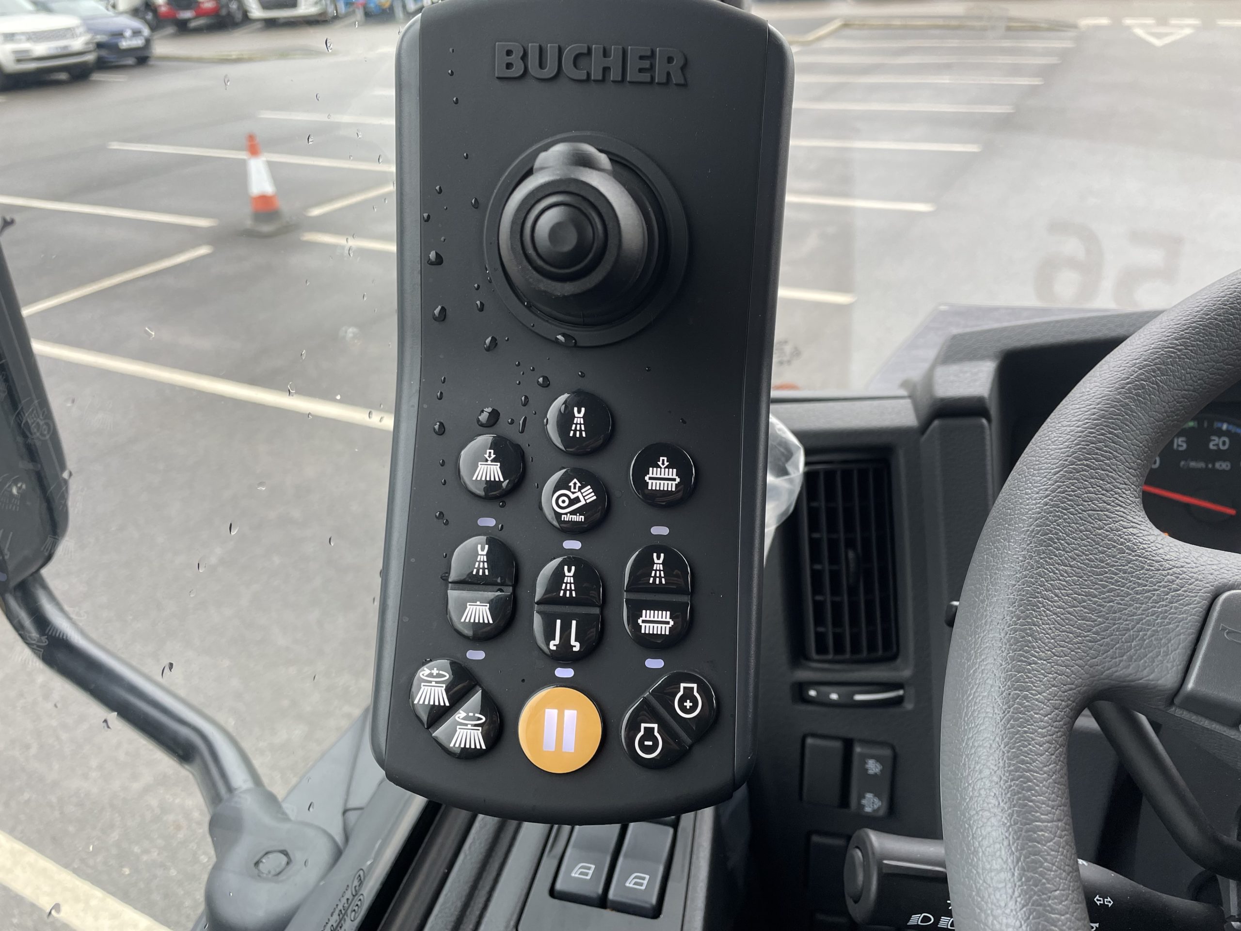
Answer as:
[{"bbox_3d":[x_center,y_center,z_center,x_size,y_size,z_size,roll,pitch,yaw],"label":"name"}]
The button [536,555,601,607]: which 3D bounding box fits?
[{"bbox_3d":[-0.013,0.030,0.243,0.017,0.013,0.004,3,-14,1],"label":"button"}]

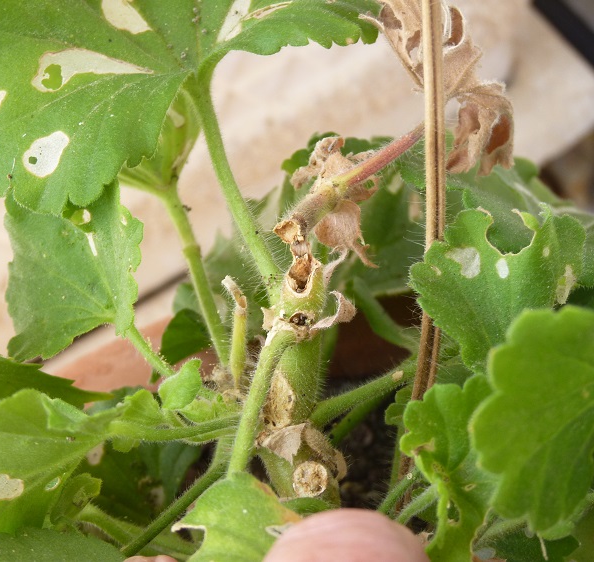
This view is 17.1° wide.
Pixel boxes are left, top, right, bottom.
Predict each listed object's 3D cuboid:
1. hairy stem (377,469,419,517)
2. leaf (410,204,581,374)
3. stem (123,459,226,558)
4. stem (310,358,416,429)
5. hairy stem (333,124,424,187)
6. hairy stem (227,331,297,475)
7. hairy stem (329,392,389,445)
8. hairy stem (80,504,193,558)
[{"bbox_3d":[0.015,0.030,0.283,0.002,0.002,0.010,41,51,6],"label":"hairy stem"},{"bbox_3d":[0.029,0.001,0.286,0.025,0.009,0.025,0,71,0],"label":"leaf"},{"bbox_3d":[-0.017,0.032,0.278,0.002,0.002,0.021,48,55,3],"label":"stem"},{"bbox_3d":[0.010,0.016,0.290,0.021,0.004,0.004,-23,-5,-38],"label":"stem"},{"bbox_3d":[0.012,-0.018,0.287,0.017,0.003,0.003,-32,2,-21],"label":"hairy stem"},{"bbox_3d":[-0.005,0.017,0.275,0.005,0.004,0.024,19,57,0],"label":"hairy stem"},{"bbox_3d":[0.009,0.020,0.293,0.003,0.003,0.015,49,46,4],"label":"hairy stem"},{"bbox_3d":[-0.022,0.036,0.280,0.019,0.003,0.003,22,-9,-25],"label":"hairy stem"}]

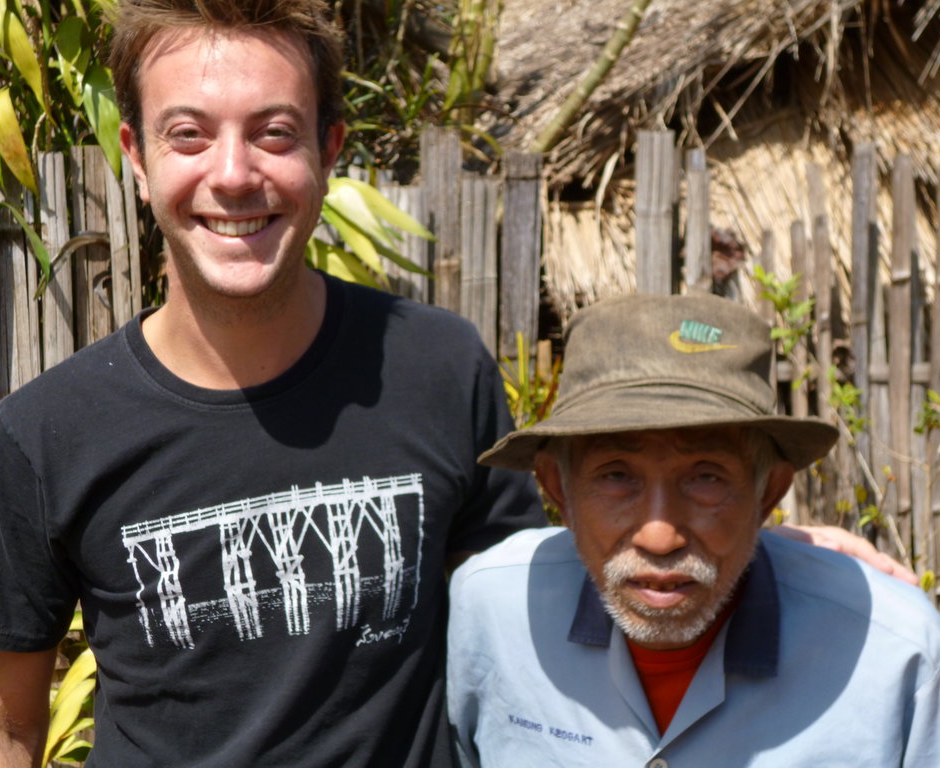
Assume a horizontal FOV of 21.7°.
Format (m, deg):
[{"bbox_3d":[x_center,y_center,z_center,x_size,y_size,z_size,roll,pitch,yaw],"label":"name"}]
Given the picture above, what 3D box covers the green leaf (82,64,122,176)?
[{"bbox_3d":[-0.361,-0.260,2.420,0.036,0.115,0.035,-16,6,0],"label":"green leaf"}]

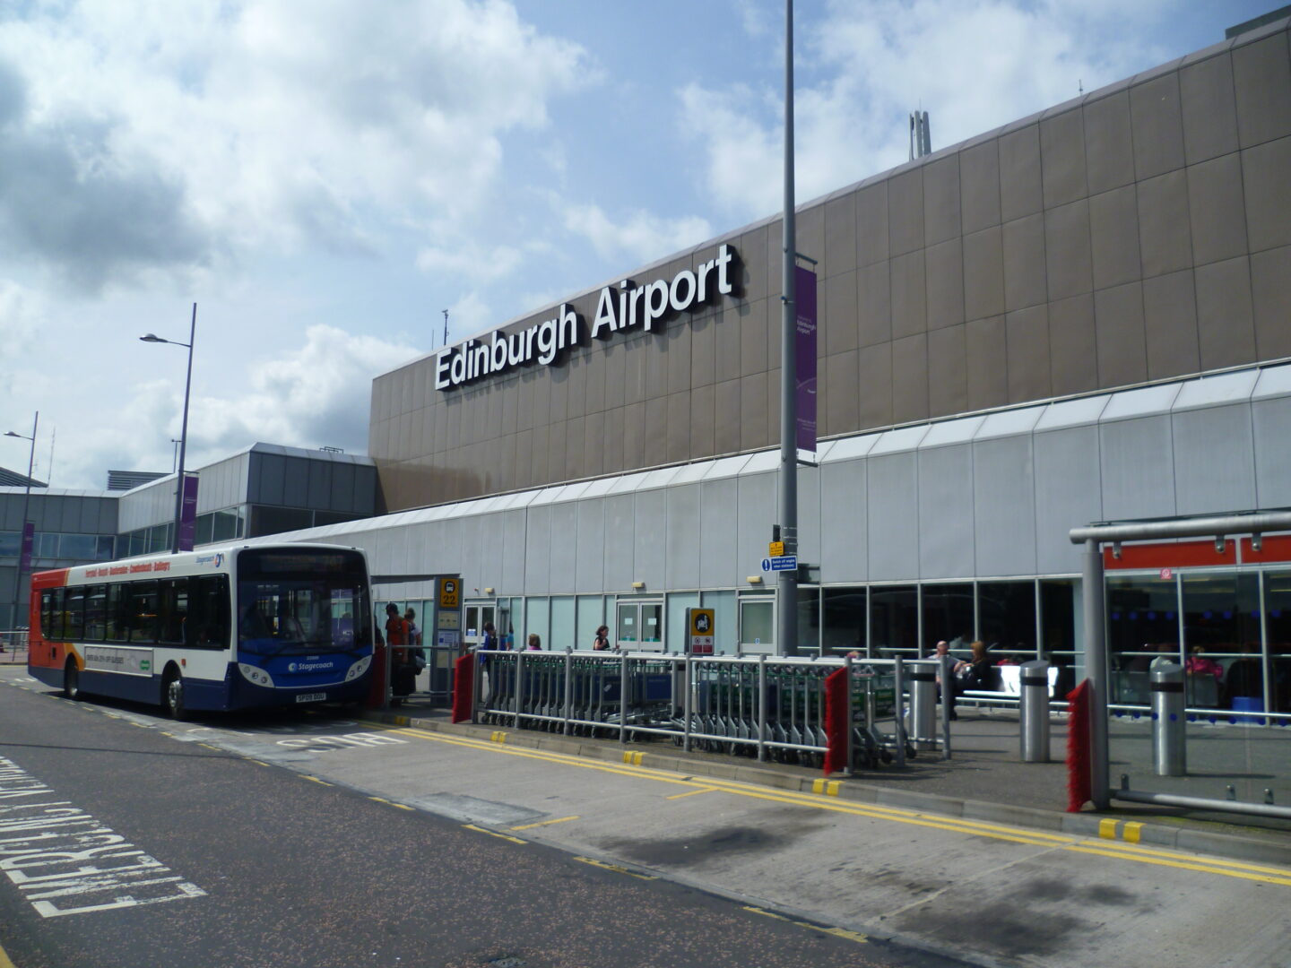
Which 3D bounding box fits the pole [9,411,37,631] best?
[{"bbox_3d":[-34.657,2.640,58.245,0.240,13.400,0.240,9,-11,-40],"label":"pole"}]

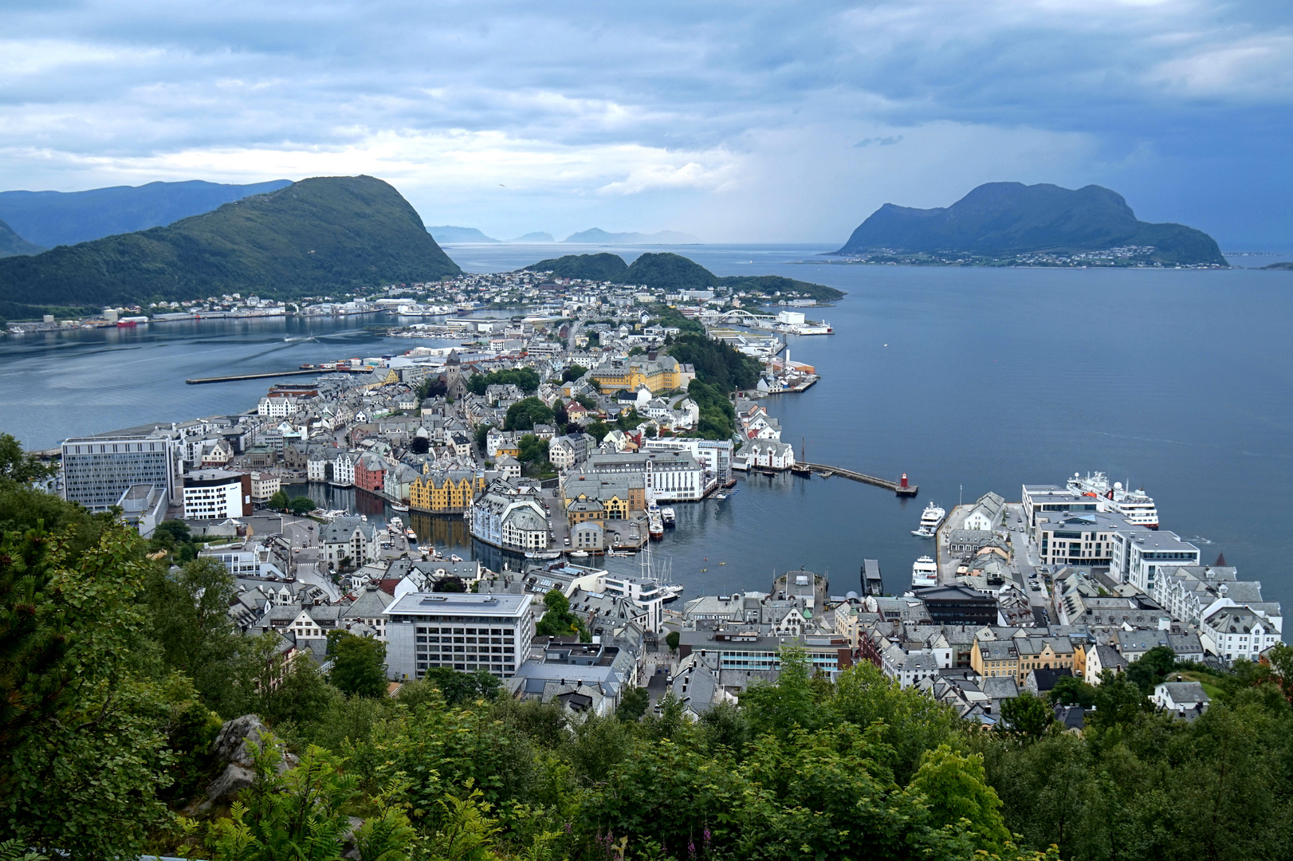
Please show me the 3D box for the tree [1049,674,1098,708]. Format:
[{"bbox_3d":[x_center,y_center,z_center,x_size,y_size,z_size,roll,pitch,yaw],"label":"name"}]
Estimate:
[{"bbox_3d":[125.110,76.640,356.860,13.000,12.500,12.000,0,9,0],"label":"tree"}]

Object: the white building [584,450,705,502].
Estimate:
[{"bbox_3d":[-2.700,25.200,693.000,67.000,24.500,23.000,-1,9,-4],"label":"white building"}]

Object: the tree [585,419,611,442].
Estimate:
[{"bbox_3d":[-29.500,0.040,749.310,15.000,14.500,14.000,0,9,0],"label":"tree"}]

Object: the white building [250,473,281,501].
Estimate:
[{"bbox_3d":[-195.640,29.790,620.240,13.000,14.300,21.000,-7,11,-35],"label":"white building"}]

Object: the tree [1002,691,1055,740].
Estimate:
[{"bbox_3d":[93.800,70.480,299.790,12.300,13.000,11.800,0,9,0],"label":"tree"}]

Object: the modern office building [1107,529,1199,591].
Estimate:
[{"bbox_3d":[198.300,51.380,474.970,22.300,17.300,34.000,1,9,3],"label":"modern office building"}]

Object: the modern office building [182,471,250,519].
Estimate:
[{"bbox_3d":[-204.500,31.220,584.160,29.500,20.800,24.500,-3,9,-17],"label":"modern office building"}]

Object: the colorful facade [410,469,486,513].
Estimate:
[{"bbox_3d":[-100.000,29.330,616.760,35.000,18.300,17.500,2,9,12],"label":"colorful facade"}]

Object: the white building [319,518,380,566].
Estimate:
[{"bbox_3d":[-121.000,46.040,502.470,21.000,17.200,15.500,-1,9,-6],"label":"white building"}]

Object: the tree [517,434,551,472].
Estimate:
[{"bbox_3d":[-70.880,12.000,758.490,20.000,19.000,17.000,0,9,0],"label":"tree"}]

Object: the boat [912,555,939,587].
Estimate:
[{"bbox_3d":[121.660,59.820,534.210,10.500,10.000,28.000,2,9,11],"label":"boat"}]

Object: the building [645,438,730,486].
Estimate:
[{"bbox_3d":[23.000,16.570,681.060,48.000,23.300,18.000,1,9,7],"label":"building"}]

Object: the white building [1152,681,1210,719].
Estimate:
[{"bbox_3d":[133.200,67.130,304.320,9.500,7.800,10.800,0,9,-3],"label":"white building"}]

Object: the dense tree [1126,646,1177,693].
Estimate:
[{"bbox_3d":[142.000,66.870,344.780,12.500,13.000,12.000,0,9,0],"label":"dense tree"}]

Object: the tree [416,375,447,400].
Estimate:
[{"bbox_3d":[-179.430,-35.480,1021.970,24.000,17.000,18.000,0,9,0],"label":"tree"}]

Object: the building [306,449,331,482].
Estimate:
[{"bbox_3d":[-184.500,19.390,686.570,11.500,17.000,11.500,0,9,2],"label":"building"}]

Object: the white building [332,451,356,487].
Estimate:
[{"bbox_3d":[-177.370,22.180,737.450,18.000,17.500,13.000,6,11,35],"label":"white building"}]

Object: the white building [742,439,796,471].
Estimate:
[{"bbox_3d":[79.960,15.420,784.750,25.000,16.000,15.000,5,10,27],"label":"white building"}]

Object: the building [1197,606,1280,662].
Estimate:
[{"bbox_3d":[205.810,70.210,422.780,20.500,16.500,14.000,1,9,5],"label":"building"}]

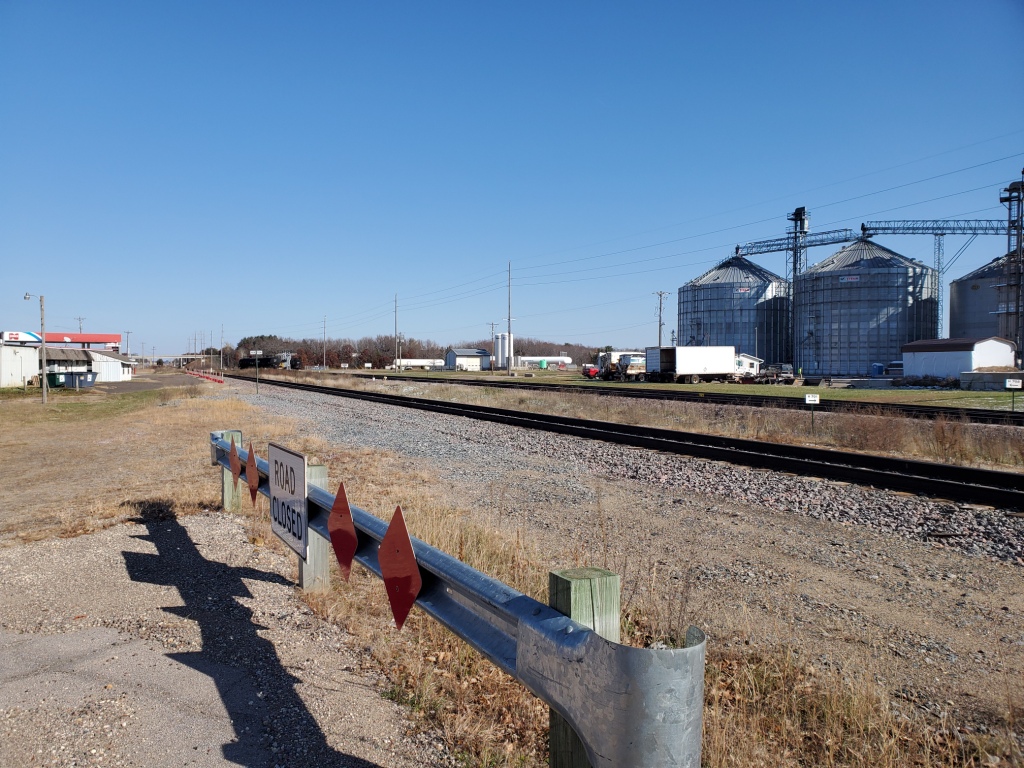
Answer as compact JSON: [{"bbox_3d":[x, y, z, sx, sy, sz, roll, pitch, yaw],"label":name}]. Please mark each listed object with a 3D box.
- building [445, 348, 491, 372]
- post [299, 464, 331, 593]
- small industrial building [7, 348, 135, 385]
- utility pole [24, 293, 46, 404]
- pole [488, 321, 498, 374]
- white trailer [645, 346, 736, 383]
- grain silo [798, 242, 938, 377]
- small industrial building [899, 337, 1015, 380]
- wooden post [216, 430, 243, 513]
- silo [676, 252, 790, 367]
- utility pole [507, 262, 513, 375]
[{"bbox_3d":[-13.018,-6.722,224.906,10.100,6.500,9.400,-1,1,-22],"label":"building"},{"bbox_3d":[-1.436,1.043,5.624,0.190,0.905,0.145,-1,1,-30],"label":"post"},{"bbox_3d":[-49.089,-2.050,85.976,11.400,3.800,8.000,-1,1,-22],"label":"small industrial building"},{"bbox_3d":[-21.538,-1.619,34.773,0.950,5.000,0.220,0,1,0],"label":"utility pole"},{"bbox_3d":[-3.623,-6.842,148.885,2.100,10.300,0.500,-1,1,-22],"label":"pole"},{"bbox_3d":[19.379,-2.035,83.475,9.300,3.900,2.600,-1,1,-22],"label":"white trailer"},{"bbox_3d":[61.832,-13.583,134.847,23.000,23.800,23.000,0,1,0],"label":"grain silo"},{"bbox_3d":[46.218,-2.511,79.664,6.300,4.400,8.000,-1,1,-22],"label":"small industrial building"},{"bbox_3d":[-3.119,0.974,8.524,0.195,0.895,0.145,-1,1,-30],"label":"wooden post"},{"bbox_3d":[45.738,-14.065,156.647,23.000,23.800,23.000,0,1,0],"label":"silo"},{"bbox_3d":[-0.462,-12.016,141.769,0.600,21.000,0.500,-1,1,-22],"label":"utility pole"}]

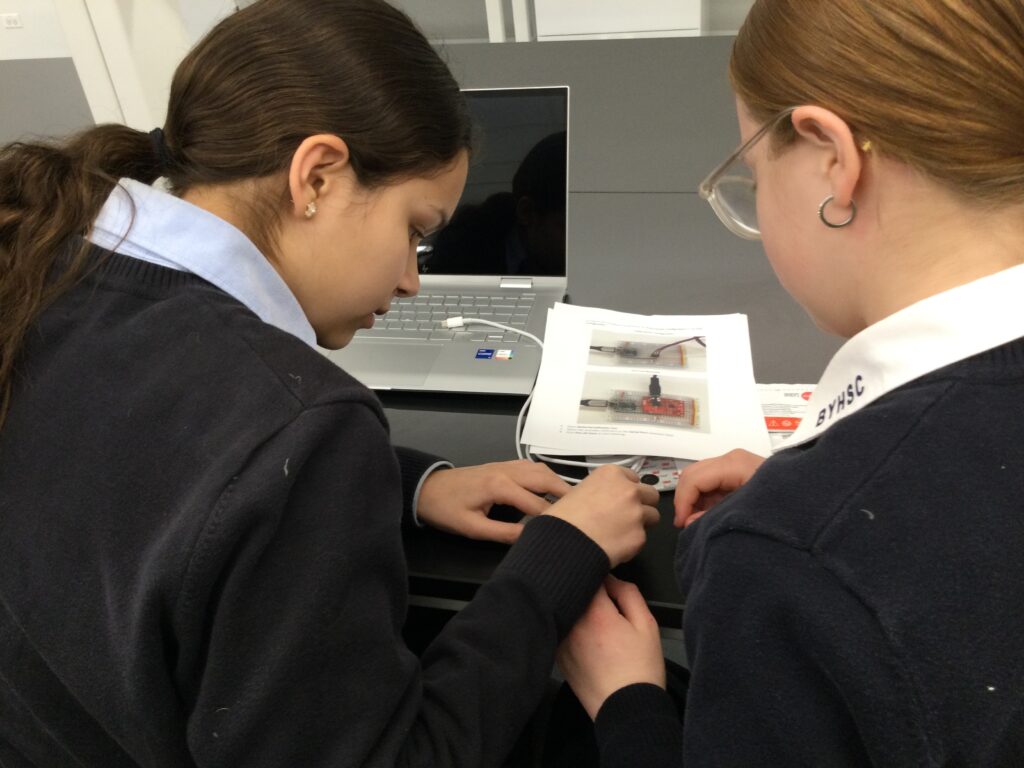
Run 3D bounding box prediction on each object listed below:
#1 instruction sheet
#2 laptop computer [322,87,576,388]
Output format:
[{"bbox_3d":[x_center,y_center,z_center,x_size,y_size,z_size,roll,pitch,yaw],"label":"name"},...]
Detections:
[{"bbox_3d":[0.135,-0.013,0.920,0.216,0.016,0.279,2,32,8],"label":"instruction sheet"},{"bbox_3d":[-0.130,-0.171,1.043,0.358,0.230,0.335,2,33,12],"label":"laptop computer"}]

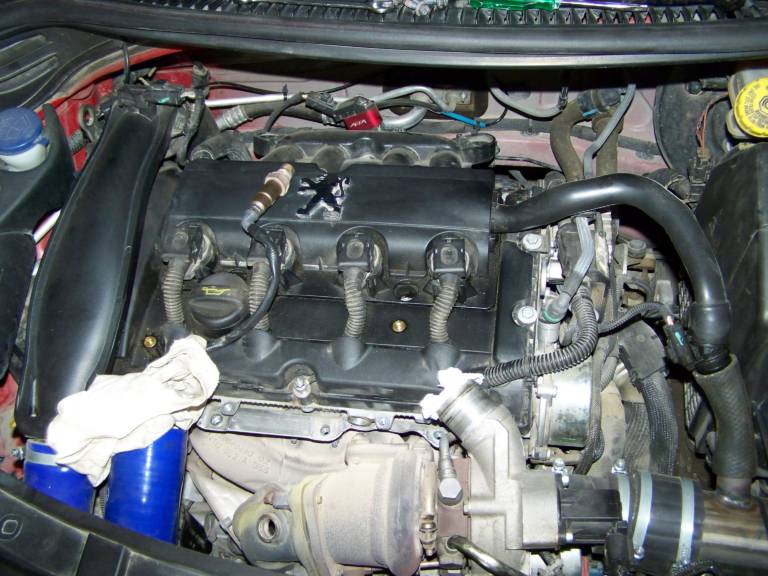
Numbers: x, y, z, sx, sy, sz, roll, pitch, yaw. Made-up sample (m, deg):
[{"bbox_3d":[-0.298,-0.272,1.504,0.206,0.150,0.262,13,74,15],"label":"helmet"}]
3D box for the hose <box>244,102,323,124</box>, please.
[{"bbox_3d":[-0.112,-0.195,0.930,0.090,0.024,0.020,3,63,9],"label":"hose"}]

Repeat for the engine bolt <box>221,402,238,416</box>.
[{"bbox_3d":[-0.144,0.113,0.785,0.016,0.011,0.016,4,73,6],"label":"engine bolt"}]

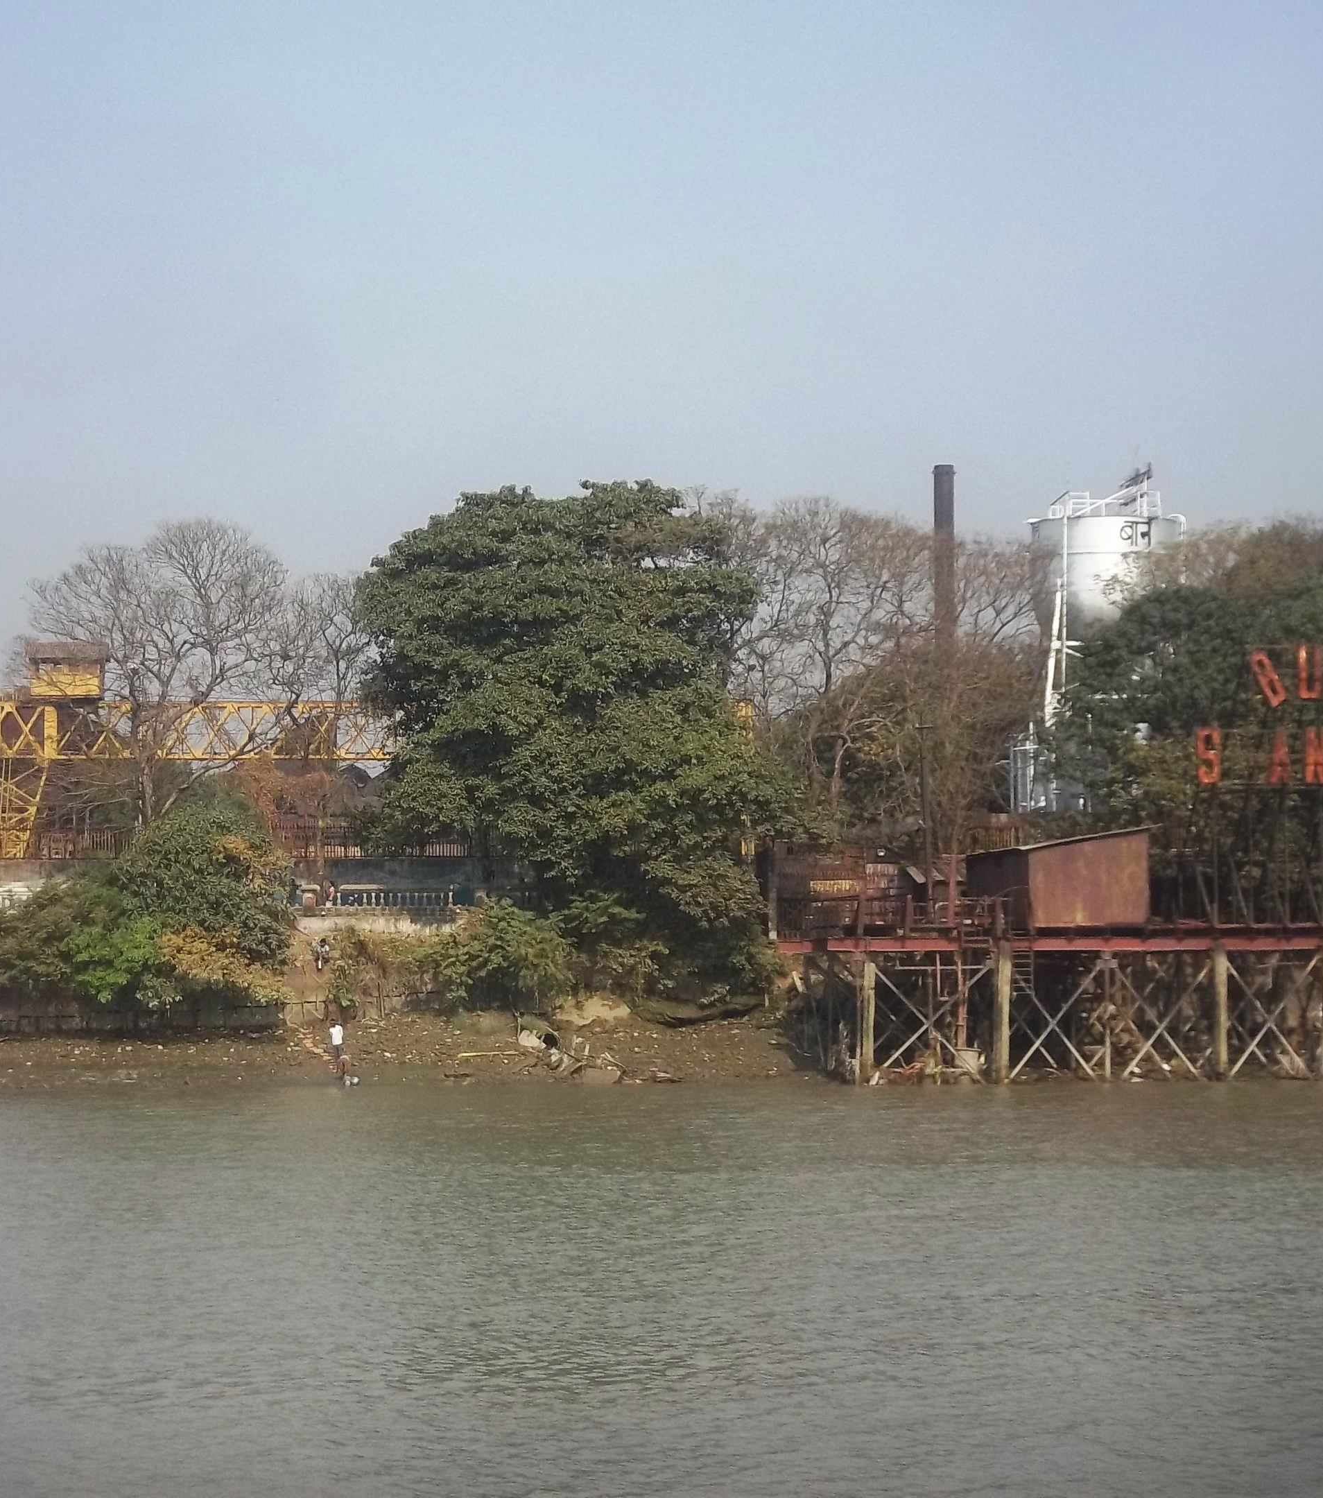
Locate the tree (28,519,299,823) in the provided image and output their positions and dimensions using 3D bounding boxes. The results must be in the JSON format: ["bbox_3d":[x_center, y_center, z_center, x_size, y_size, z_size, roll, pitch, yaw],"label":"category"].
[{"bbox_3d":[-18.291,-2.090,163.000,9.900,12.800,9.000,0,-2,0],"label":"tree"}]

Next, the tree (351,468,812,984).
[{"bbox_3d":[-2.747,-0.340,149.000,15.000,17.300,13.000,0,-2,0],"label":"tree"}]

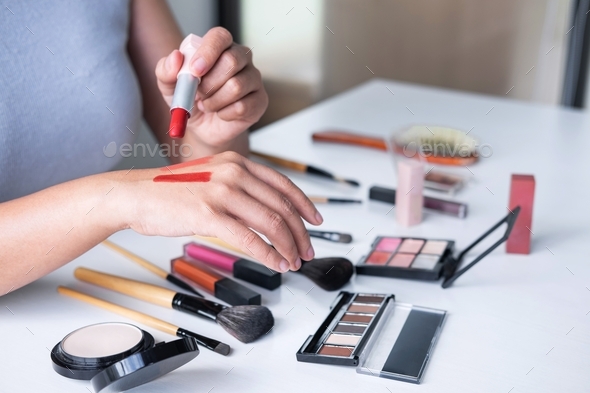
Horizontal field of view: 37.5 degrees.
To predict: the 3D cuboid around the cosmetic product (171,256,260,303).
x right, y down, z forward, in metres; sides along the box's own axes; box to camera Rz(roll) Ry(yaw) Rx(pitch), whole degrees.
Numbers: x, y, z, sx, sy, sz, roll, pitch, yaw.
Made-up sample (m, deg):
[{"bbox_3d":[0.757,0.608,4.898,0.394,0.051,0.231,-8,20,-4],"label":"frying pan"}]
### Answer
[{"bbox_3d":[-0.071,0.077,0.766,0.013,0.012,0.108,-20,28,-40],"label":"cosmetic product"}]

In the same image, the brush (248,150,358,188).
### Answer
[{"bbox_3d":[0.007,-0.034,1.013,0.011,0.011,0.198,-15,22,-37],"label":"brush"}]

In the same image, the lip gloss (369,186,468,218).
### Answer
[{"bbox_3d":[0.122,0.005,0.859,0.101,0.012,0.012,12,24,31],"label":"lip gloss"}]

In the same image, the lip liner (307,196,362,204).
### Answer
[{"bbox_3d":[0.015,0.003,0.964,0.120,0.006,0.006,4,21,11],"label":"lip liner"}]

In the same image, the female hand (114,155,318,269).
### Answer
[{"bbox_3d":[-0.059,0.009,0.675,0.162,0.060,0.075,14,32,-10],"label":"female hand"}]

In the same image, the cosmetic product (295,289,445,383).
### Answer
[{"bbox_3d":[0.058,0.096,0.614,0.084,0.009,0.099,7,21,19],"label":"cosmetic product"}]

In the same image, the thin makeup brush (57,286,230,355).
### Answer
[{"bbox_3d":[-0.115,0.089,0.636,0.172,0.009,0.009,13,24,32],"label":"thin makeup brush"}]

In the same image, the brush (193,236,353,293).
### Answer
[{"bbox_3d":[-0.031,0.047,0.735,0.195,0.024,0.028,13,22,39],"label":"brush"}]

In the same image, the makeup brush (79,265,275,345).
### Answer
[{"bbox_3d":[-0.099,0.075,0.647,0.205,0.024,0.027,12,22,37],"label":"makeup brush"}]

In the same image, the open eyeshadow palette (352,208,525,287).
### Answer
[{"bbox_3d":[0.118,0.035,0.714,0.121,0.053,0.068,7,21,20],"label":"open eyeshadow palette"}]

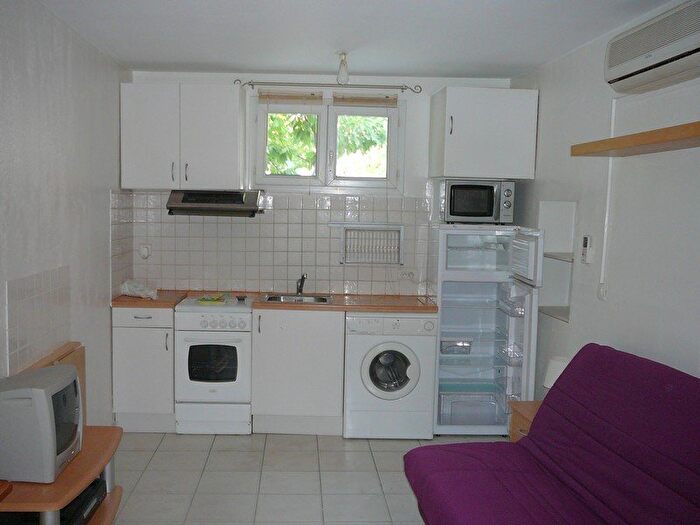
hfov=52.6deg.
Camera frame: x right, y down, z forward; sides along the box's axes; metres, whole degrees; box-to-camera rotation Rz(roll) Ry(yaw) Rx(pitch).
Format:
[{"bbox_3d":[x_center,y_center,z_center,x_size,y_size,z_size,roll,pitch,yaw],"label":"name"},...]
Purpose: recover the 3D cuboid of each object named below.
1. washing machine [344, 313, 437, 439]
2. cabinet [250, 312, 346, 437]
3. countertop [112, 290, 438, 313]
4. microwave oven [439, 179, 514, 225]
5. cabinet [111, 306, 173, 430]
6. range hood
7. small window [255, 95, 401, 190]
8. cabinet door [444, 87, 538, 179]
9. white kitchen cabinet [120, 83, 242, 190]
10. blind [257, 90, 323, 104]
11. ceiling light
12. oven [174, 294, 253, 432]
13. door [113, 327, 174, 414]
[{"bbox_3d":[0.247,0.735,4.967,0.603,0.850,0.560,1,4,-4],"label":"washing machine"},{"bbox_3d":[-0.366,0.719,5.024,0.607,0.842,0.560,1,4,-4],"label":"cabinet"},{"bbox_3d":[-0.490,0.267,4.906,2.112,0.038,0.585,1,6,-4],"label":"countertop"},{"bbox_3d":[0.860,-0.418,4.902,0.461,0.283,0.350,1,6,-4],"label":"microwave oven"},{"bbox_3d":[-1.384,0.702,4.951,0.400,0.835,0.560,1,4,-4],"label":"cabinet"},{"bbox_3d":[-0.906,-0.407,4.850,0.589,0.164,0.508,1,6,-4],"label":"range hood"},{"bbox_3d":[-0.157,-0.865,5.123,1.053,0.677,0.070,1,6,-4],"label":"small window"},{"bbox_3d":[0.922,-0.844,4.628,0.605,0.580,0.020,1,6,-4],"label":"cabinet door"},{"bbox_3d":[-1.150,-0.860,4.962,0.798,0.710,0.340,1,4,-4],"label":"white kitchen cabinet"},{"bbox_3d":[-0.424,-1.188,5.109,0.459,0.095,0.050,1,4,-4],"label":"blind"},{"bbox_3d":[-0.043,-1.211,4.436,0.071,0.188,0.070,1,4,-4],"label":"ceiling light"},{"bbox_3d":[-0.921,0.703,4.943,0.501,0.858,0.540,1,4,-4],"label":"oven"},{"bbox_3d":[-1.341,0.712,4.627,0.392,0.577,0.020,1,6,-4],"label":"door"}]

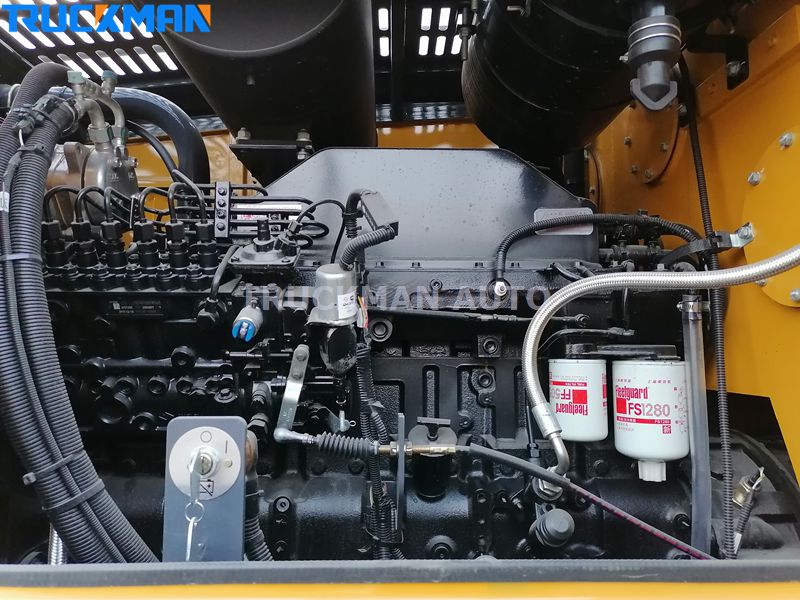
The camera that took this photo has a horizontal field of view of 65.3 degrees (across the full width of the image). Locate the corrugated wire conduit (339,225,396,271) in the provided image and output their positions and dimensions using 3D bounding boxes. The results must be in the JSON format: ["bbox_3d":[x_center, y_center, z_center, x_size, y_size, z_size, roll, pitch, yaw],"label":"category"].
[{"bbox_3d":[-0.043,-0.069,0.820,0.073,0.056,0.045,0,-4,0],"label":"corrugated wire conduit"}]

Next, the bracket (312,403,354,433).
[{"bbox_3d":[-0.085,0.151,0.800,0.052,0.037,0.030,0,-4,0],"label":"bracket"}]

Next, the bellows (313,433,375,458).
[{"bbox_3d":[-0.067,0.178,0.765,0.075,0.026,0.026,10,-4,0],"label":"bellows"}]

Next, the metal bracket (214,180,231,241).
[{"bbox_3d":[-0.252,-0.126,0.885,0.019,0.080,0.024,0,-5,0],"label":"metal bracket"}]

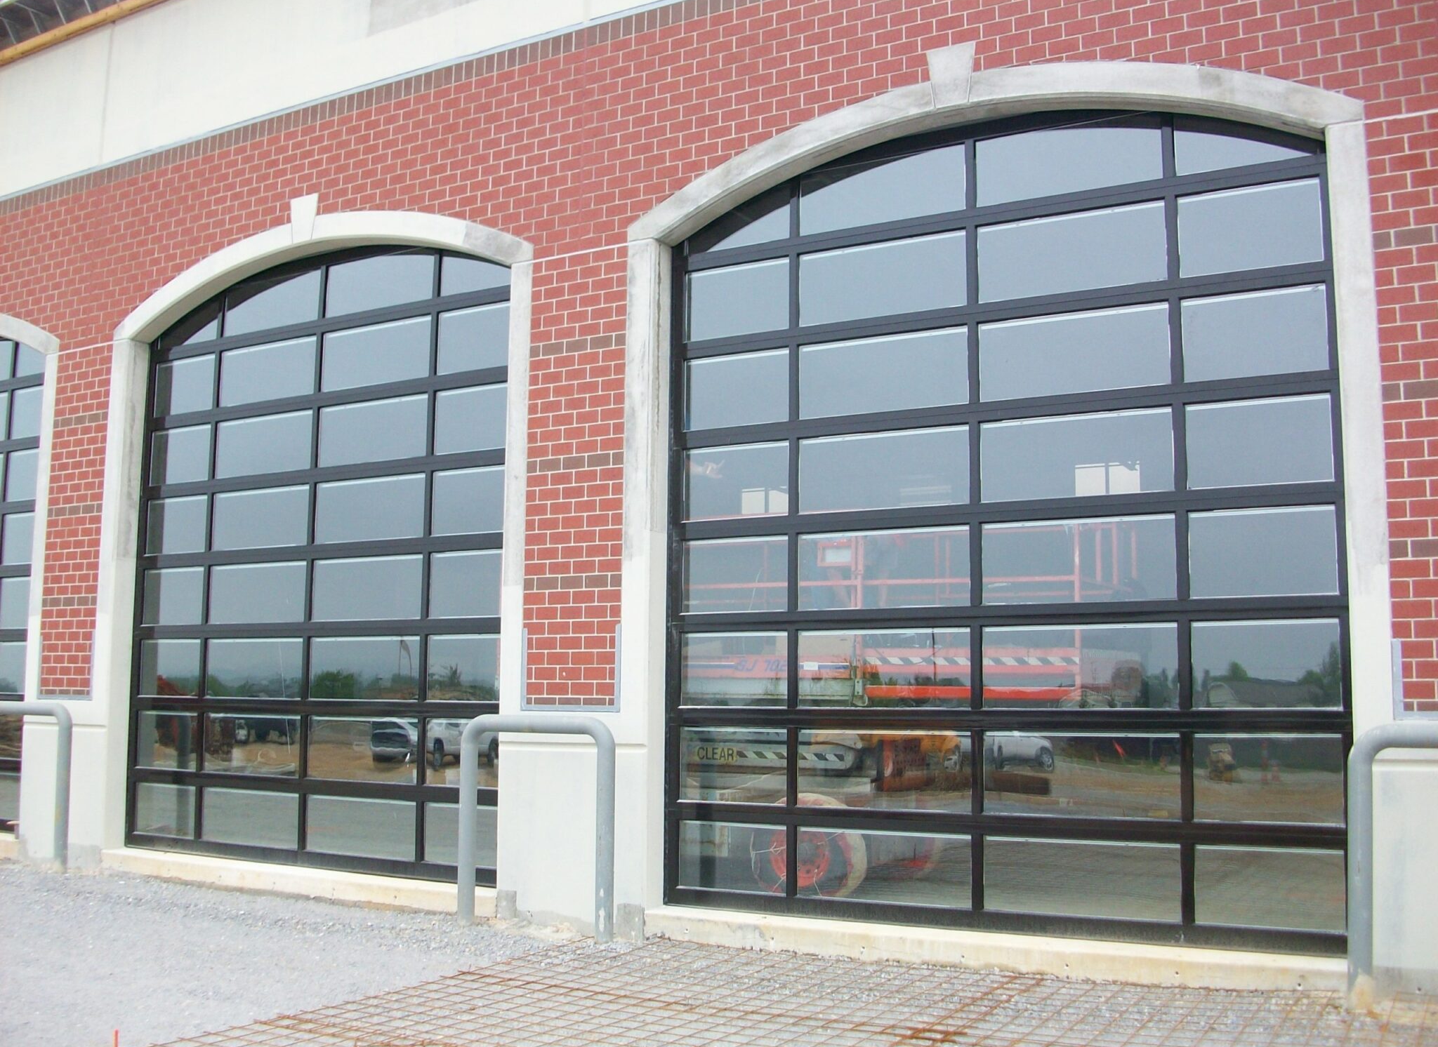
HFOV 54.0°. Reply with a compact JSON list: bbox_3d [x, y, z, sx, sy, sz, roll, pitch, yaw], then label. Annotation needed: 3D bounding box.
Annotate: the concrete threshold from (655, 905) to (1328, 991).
[{"bbox_3d":[1.375,2.390,8.045,4.160,0.190,0.230,-5,-9,29],"label":"concrete threshold"}]

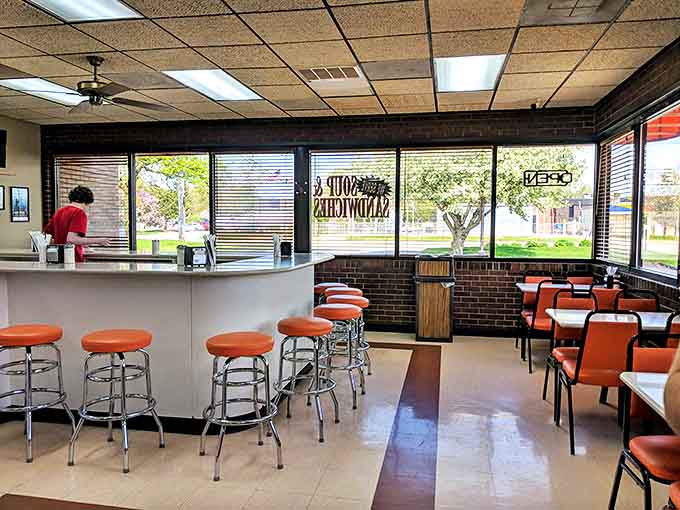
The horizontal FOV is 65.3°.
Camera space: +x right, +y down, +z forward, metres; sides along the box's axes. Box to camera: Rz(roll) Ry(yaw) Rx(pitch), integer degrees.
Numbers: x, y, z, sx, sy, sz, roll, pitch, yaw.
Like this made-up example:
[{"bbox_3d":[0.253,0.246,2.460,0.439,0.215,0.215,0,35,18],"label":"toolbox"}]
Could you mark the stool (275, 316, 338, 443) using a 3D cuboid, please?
[{"bbox_3d":[-0.232,0.814,3.580,0.450,0.740,0.450,0,4,0],"label":"stool"}]

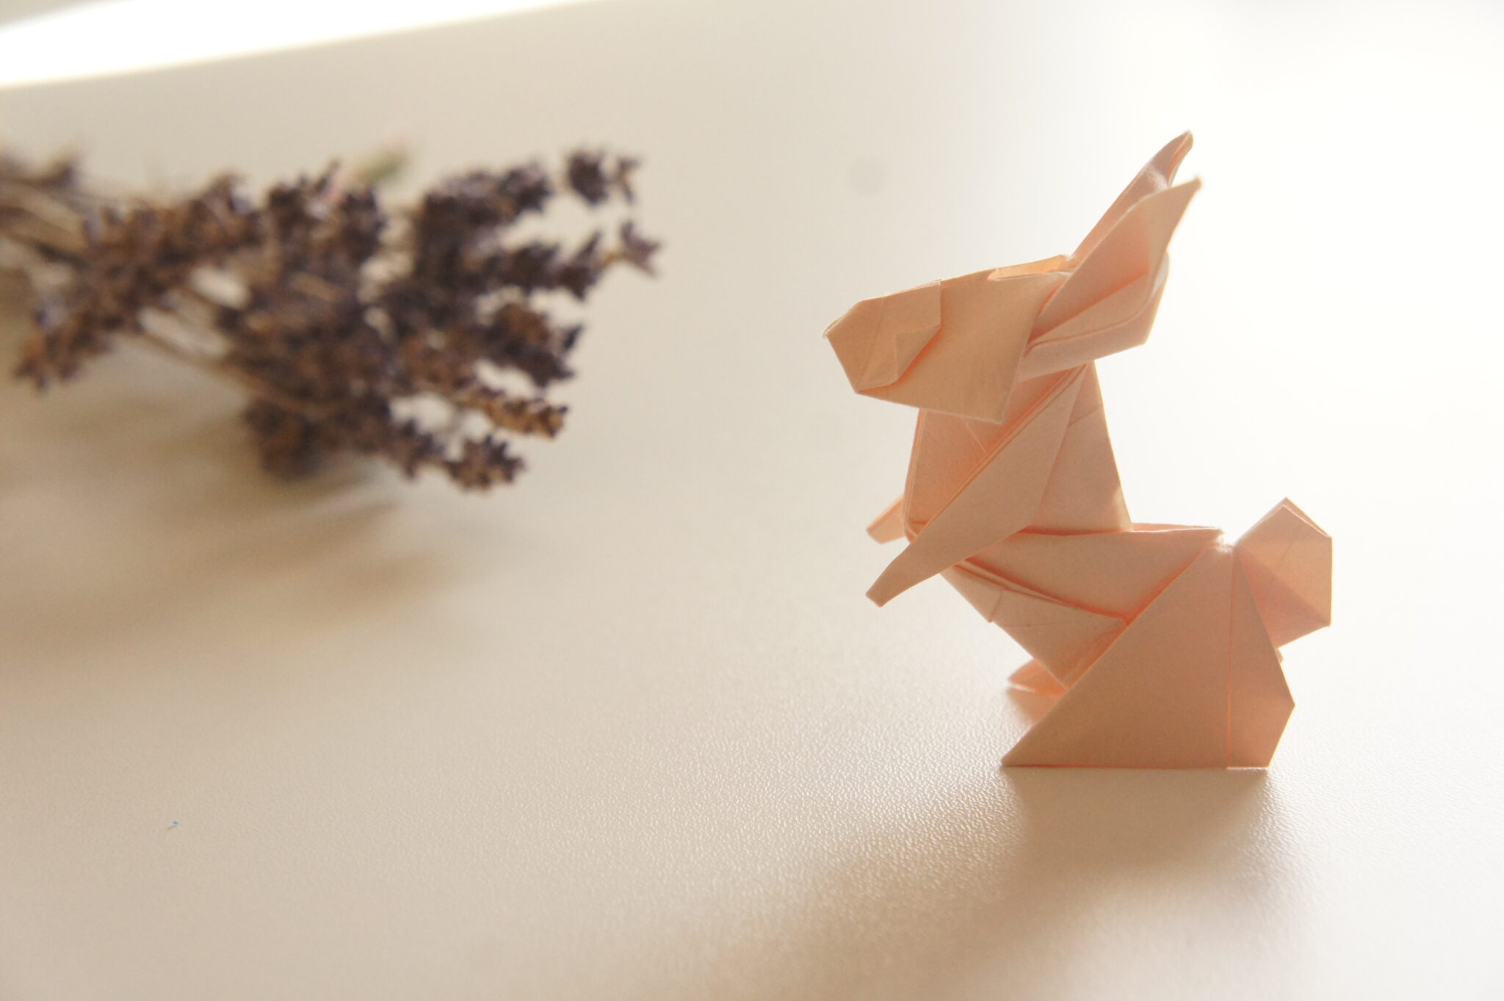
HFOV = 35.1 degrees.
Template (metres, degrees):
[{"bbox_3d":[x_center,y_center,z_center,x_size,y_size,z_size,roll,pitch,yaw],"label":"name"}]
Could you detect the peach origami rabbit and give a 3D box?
[{"bbox_3d":[0.039,-0.006,0.284,0.062,0.074,0.024,3,23,7],"label":"peach origami rabbit"}]

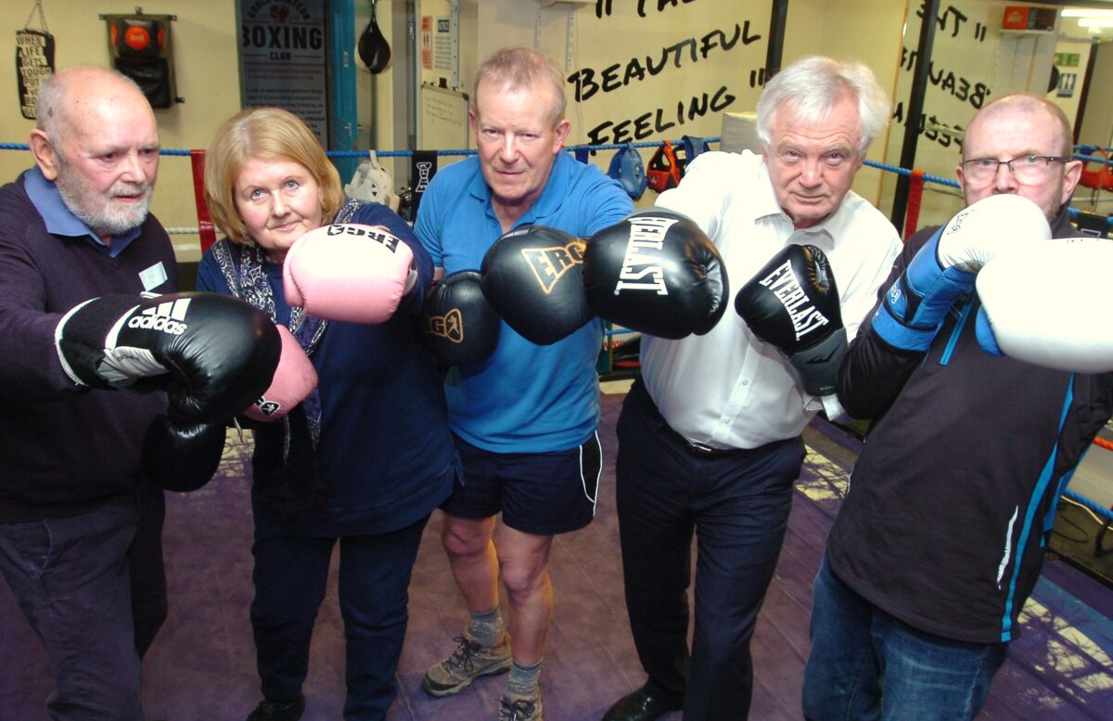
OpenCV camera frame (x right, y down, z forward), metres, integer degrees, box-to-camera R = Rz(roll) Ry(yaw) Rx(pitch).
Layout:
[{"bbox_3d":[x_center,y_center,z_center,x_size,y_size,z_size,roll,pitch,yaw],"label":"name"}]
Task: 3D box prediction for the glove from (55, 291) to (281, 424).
[{"bbox_3d":[-0.456,-0.009,1.020,0.300,0.155,0.135,11,29,30],"label":"glove"}]

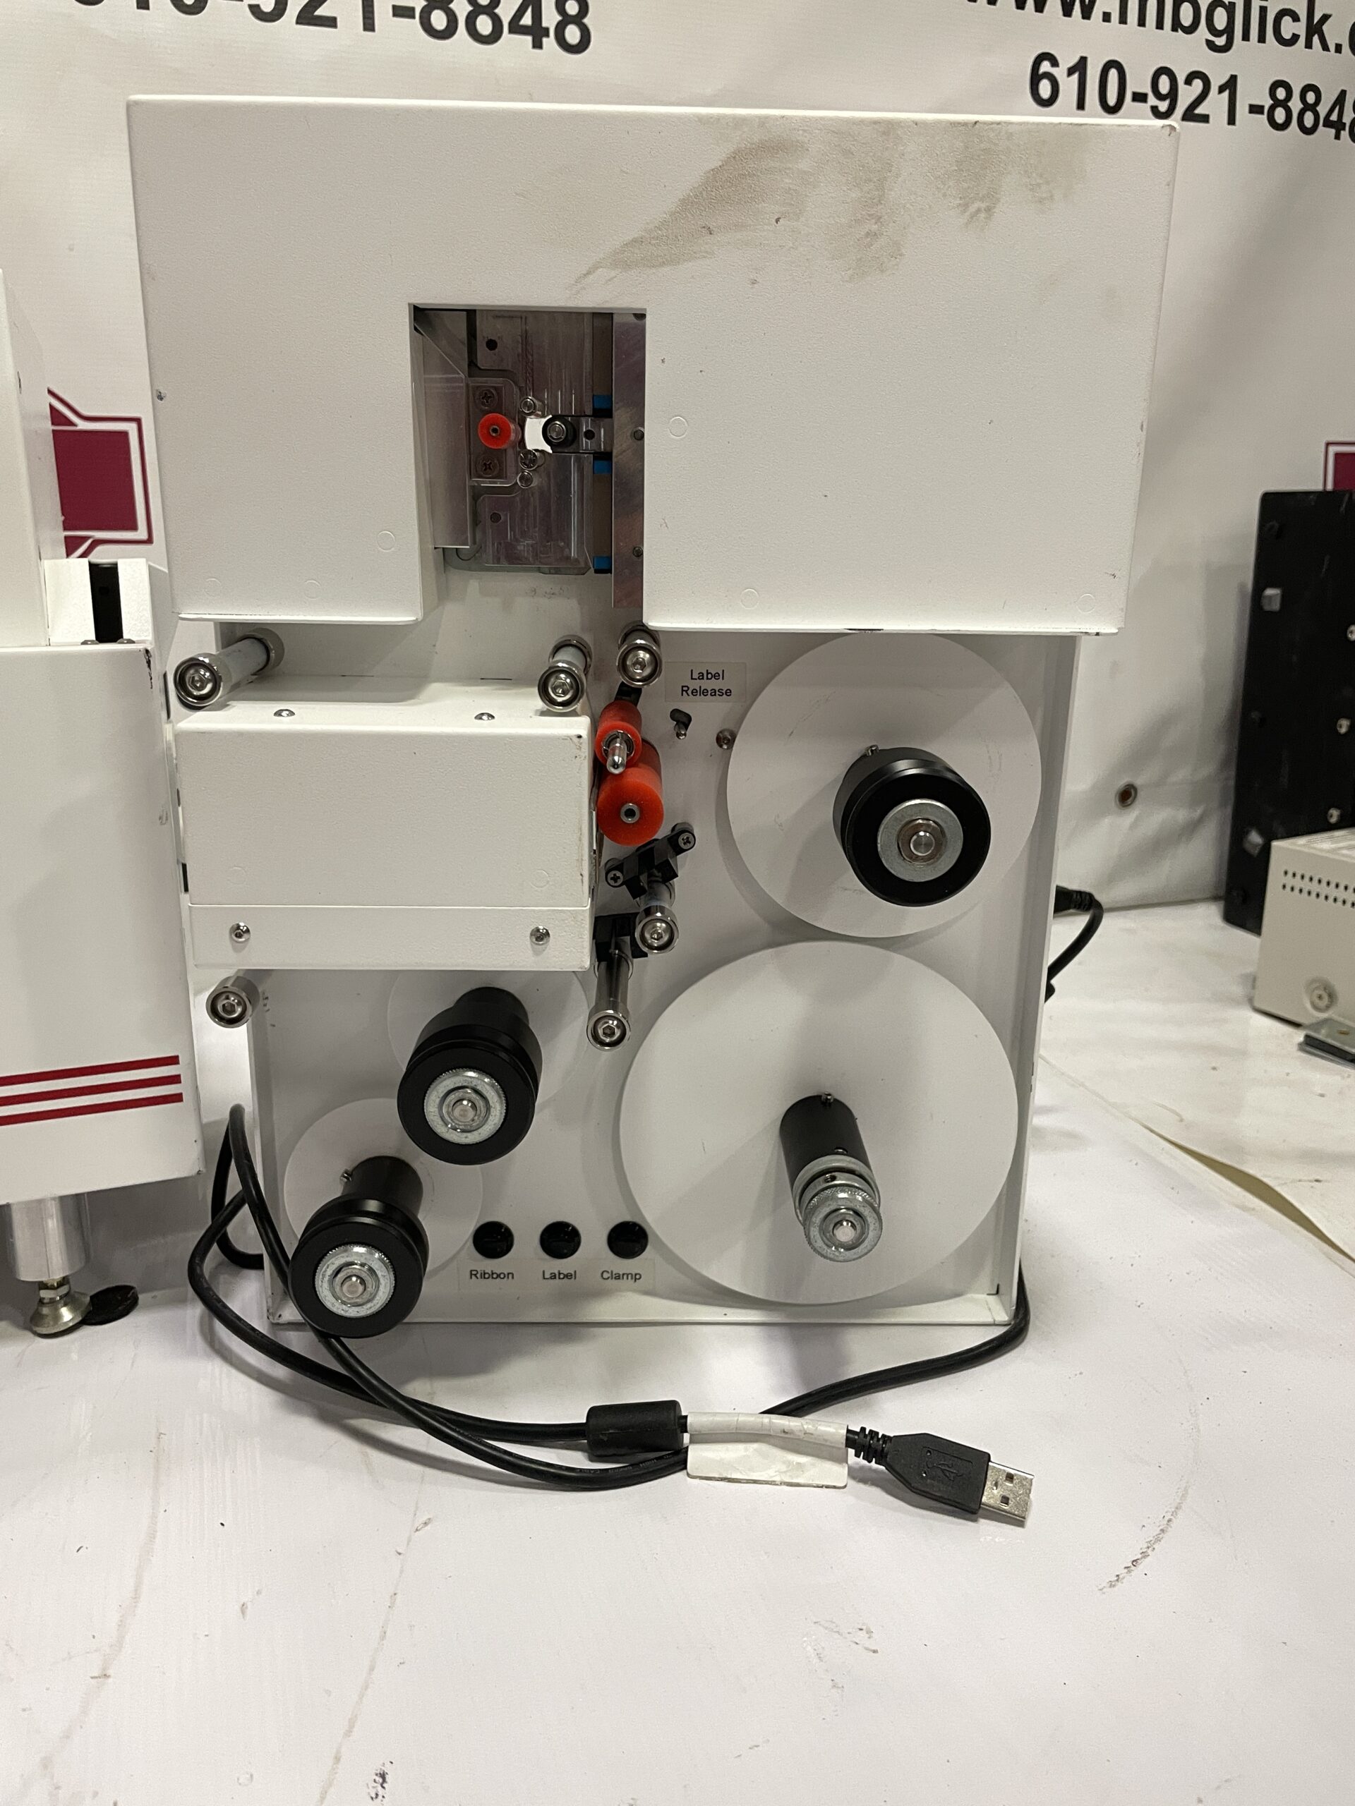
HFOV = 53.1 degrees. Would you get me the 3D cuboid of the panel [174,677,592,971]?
[{"bbox_3d":[-0.071,-0.026,0.375,0.098,0.061,0.093,1,17,-2],"label":"panel"}]

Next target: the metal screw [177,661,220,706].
[{"bbox_3d":[-0.122,-0.058,0.350,0.012,0.012,0.008,1,17,-2],"label":"metal screw"}]

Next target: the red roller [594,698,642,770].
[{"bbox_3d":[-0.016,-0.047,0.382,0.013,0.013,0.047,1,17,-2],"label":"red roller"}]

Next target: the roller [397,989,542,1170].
[{"bbox_3d":[-0.060,0.049,0.408,0.040,0.040,0.062,1,17,-2],"label":"roller"}]

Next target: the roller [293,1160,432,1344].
[{"bbox_3d":[-0.095,0.103,0.423,0.040,0.040,0.062,1,17,-2],"label":"roller"}]

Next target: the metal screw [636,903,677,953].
[{"bbox_3d":[-0.006,0.008,0.391,0.012,0.012,0.010,1,17,-2],"label":"metal screw"}]

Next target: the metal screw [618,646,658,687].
[{"bbox_3d":[-0.010,-0.064,0.366,0.011,0.011,0.008,1,17,-2],"label":"metal screw"}]

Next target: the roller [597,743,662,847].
[{"bbox_3d":[-0.013,-0.032,0.386,0.018,0.018,0.055,1,17,-2],"label":"roller"}]

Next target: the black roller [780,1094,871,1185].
[{"bbox_3d":[0.047,0.083,0.430,0.026,0.026,0.044,1,17,-2],"label":"black roller"}]

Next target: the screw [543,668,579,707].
[{"bbox_3d":[-0.030,-0.056,0.353,0.011,0.011,0.008,1,17,-2],"label":"screw"}]

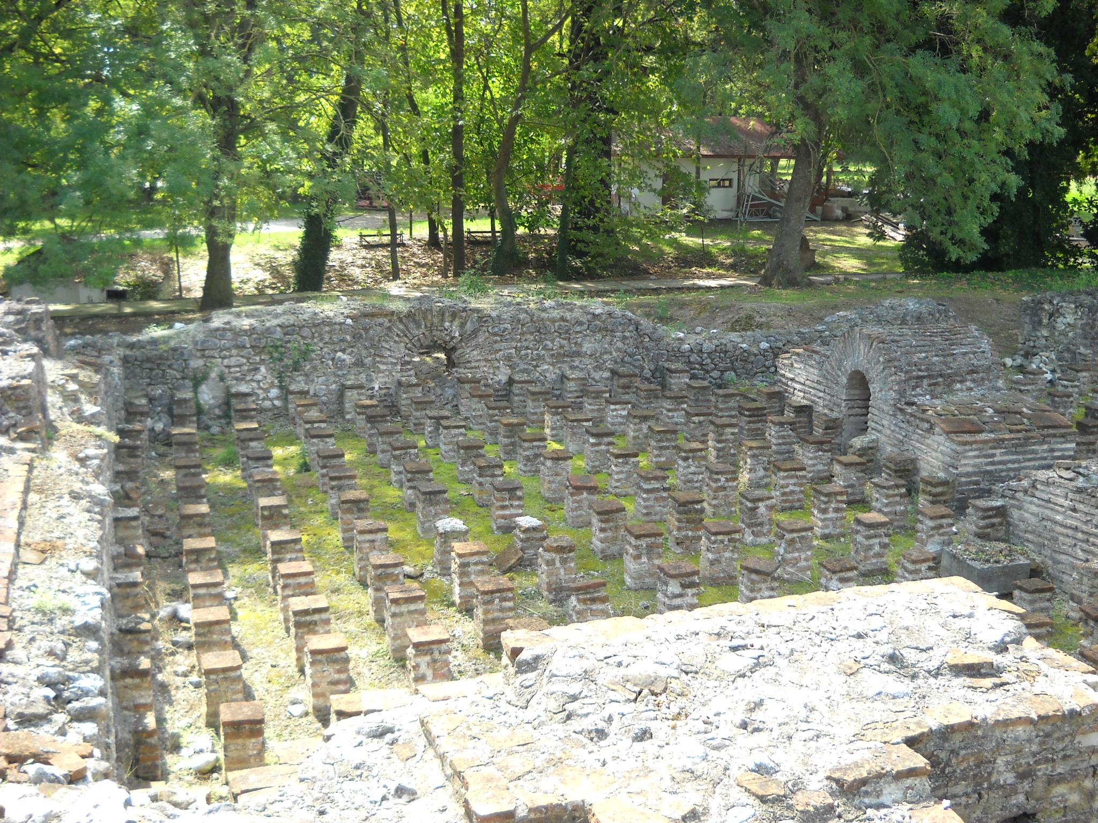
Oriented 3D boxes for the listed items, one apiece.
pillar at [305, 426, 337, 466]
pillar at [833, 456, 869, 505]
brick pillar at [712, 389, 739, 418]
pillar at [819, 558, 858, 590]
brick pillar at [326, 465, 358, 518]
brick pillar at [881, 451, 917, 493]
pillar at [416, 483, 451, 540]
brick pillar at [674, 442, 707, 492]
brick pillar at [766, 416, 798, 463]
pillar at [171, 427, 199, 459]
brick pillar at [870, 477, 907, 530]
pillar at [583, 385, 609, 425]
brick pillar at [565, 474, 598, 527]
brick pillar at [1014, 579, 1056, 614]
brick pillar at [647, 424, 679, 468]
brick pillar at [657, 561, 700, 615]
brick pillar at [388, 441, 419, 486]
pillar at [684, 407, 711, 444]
[{"bbox_3d":[-3.346,0.590,19.123,0.331,0.563,0.331,-3,16,-17],"label":"pillar"},{"bbox_3d":[3.756,0.866,16.256,0.312,0.530,0.312,-4,15,-17],"label":"pillar"},{"bbox_3d":[2.637,-0.067,19.425,0.296,0.505,0.296,-4,15,-17],"label":"brick pillar"},{"bbox_3d":[2.653,1.642,11.960,0.277,0.490,0.268,-3,16,-17],"label":"pillar"},{"bbox_3d":[-2.427,0.941,15.213,0.311,0.517,0.311,-4,15,-17],"label":"brick pillar"},{"bbox_3d":[4.390,0.781,16.318,0.296,0.505,0.296,-4,15,-17],"label":"brick pillar"},{"bbox_3d":[-1.311,1.116,14.634,0.320,0.520,0.320,-4,15,-17],"label":"pillar"},{"bbox_3d":[1.700,0.674,15.549,0.307,0.543,0.290,-3,15,-17],"label":"brick pillar"},{"bbox_3d":[3.012,0.347,16.829,0.302,0.504,0.278,-3,16,-17],"label":"brick pillar"},{"bbox_3d":[-4.380,0.545,15.699,0.307,0.528,0.290,-3,15,-17],"label":"pillar"},{"bbox_3d":[4.357,1.186,16.714,0.319,0.595,0.319,-5,16,-17],"label":"brick pillar"},{"bbox_3d":[0.745,-0.081,20.464,0.329,0.540,0.315,-4,15,-17],"label":"pillar"},{"bbox_3d":[0.378,1.032,15.076,0.303,0.517,0.303,-4,15,-17],"label":"brick pillar"},{"bbox_3d":[5.130,2.035,13.822,0.331,0.392,0.331,-3,16,-17],"label":"brick pillar"},{"bbox_3d":[1.700,0.543,19.565,0.331,0.603,0.331,-3,16,-17],"label":"brick pillar"},{"bbox_3d":[1.278,1.819,12.905,0.329,0.540,0.315,-4,15,-17],"label":"brick pillar"},{"bbox_3d":[-2.057,0.765,18.464,0.331,0.607,0.331,-3,16,-17],"label":"brick pillar"},{"bbox_3d":[2.019,0.230,17.737,0.297,0.473,0.288,-4,14,-17],"label":"pillar"}]

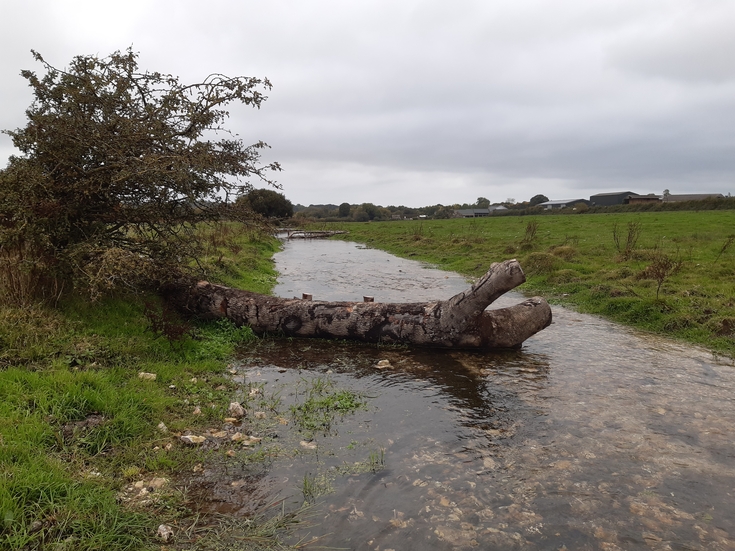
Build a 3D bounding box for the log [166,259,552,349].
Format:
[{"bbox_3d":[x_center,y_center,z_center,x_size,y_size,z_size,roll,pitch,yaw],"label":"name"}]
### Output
[{"bbox_3d":[-0.257,0.283,7.453,5.224,1.053,0.750,2,6,14],"label":"log"}]

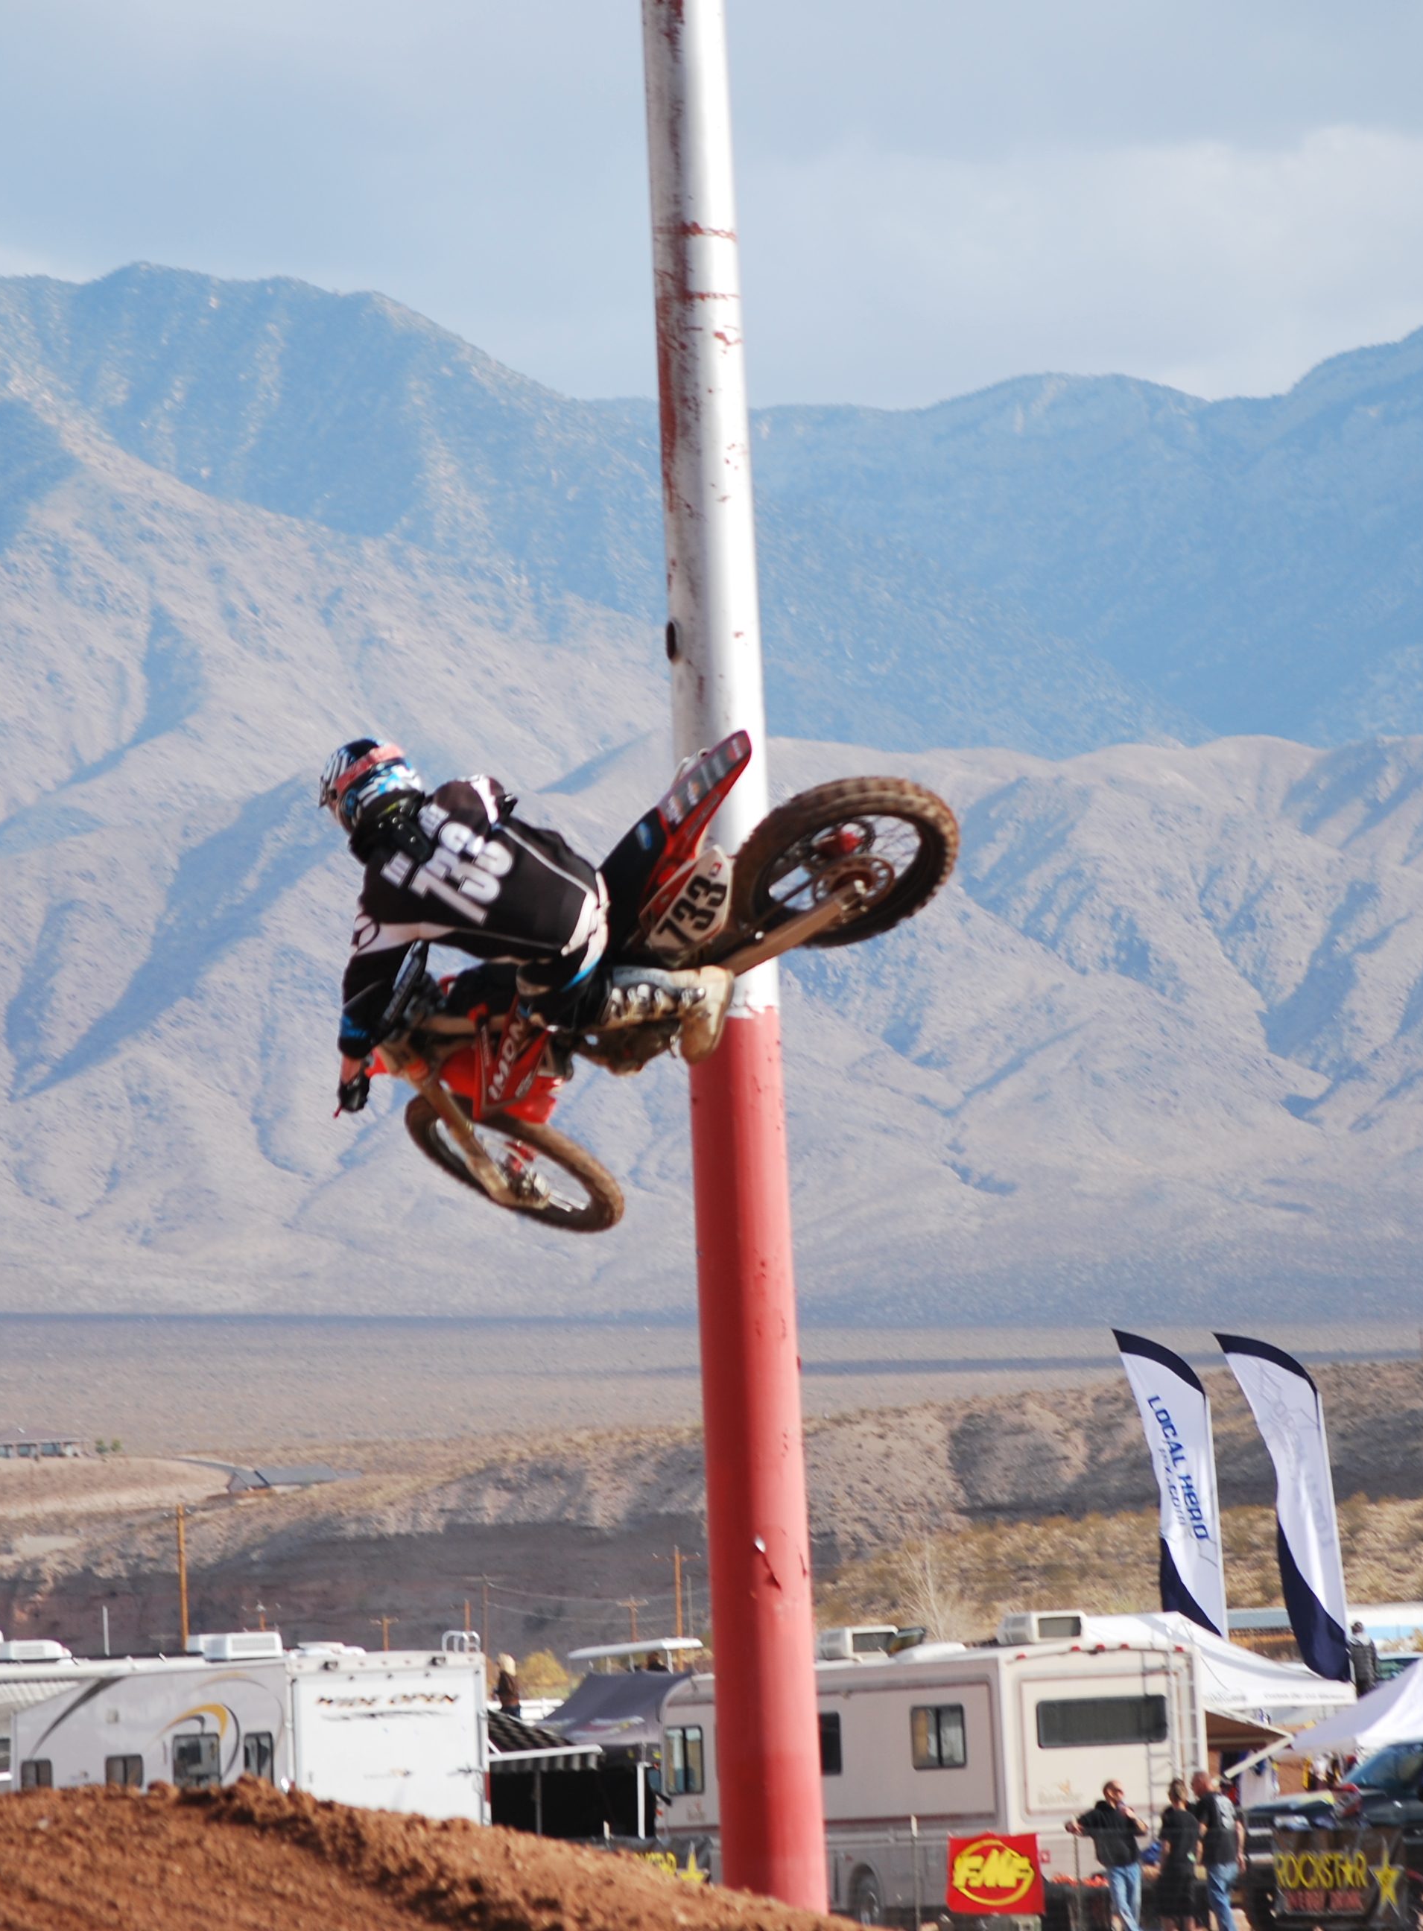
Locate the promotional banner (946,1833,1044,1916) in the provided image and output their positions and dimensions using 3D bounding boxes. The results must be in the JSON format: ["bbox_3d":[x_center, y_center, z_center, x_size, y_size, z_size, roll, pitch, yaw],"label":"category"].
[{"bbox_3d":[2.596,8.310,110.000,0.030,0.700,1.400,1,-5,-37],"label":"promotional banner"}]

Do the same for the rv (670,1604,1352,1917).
[{"bbox_3d":[2.420,9.250,137.800,2.500,3.550,9.500,-1,-4,-25],"label":"rv"}]

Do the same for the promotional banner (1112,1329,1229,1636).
[{"bbox_3d":[5.874,7.276,153.000,1.300,5.300,0.150,-2,-4,0],"label":"promotional banner"}]

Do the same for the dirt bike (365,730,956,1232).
[{"bbox_3d":[-0.311,0.057,34.880,1.280,0.800,2.150,20,-50,-39],"label":"dirt bike"}]

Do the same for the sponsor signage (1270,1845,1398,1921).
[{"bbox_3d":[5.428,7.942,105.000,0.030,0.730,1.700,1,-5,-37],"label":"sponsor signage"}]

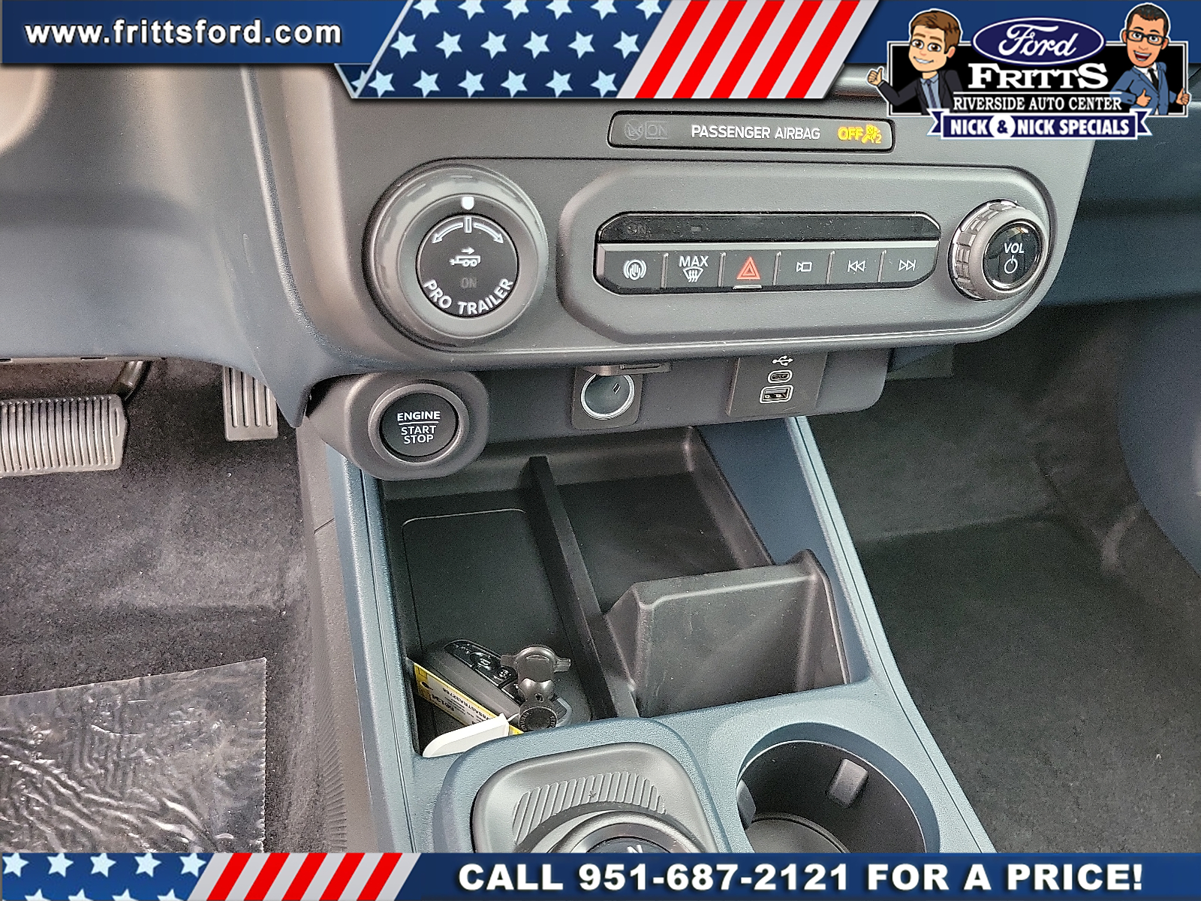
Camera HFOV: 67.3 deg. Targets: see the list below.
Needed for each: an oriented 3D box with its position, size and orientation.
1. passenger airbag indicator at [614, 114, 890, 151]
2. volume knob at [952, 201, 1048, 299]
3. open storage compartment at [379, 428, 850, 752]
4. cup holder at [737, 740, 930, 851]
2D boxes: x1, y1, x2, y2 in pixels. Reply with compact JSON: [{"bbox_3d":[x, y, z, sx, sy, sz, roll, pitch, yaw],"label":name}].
[{"bbox_3d":[0.065,-0.132,0.377,0.131,0.013,0.008,-5,20,-17],"label":"passenger airbag indicator"},{"bbox_3d":[0.188,-0.092,0.421,0.044,0.044,0.018,-5,20,-17],"label":"volume knob"},{"bbox_3d":[-0.003,0.056,0.502,0.218,0.082,0.195,-5,39,-17],"label":"open storage compartment"},{"bbox_3d":[0.093,0.180,0.397,0.086,0.070,0.086,-5,41,-18],"label":"cup holder"}]

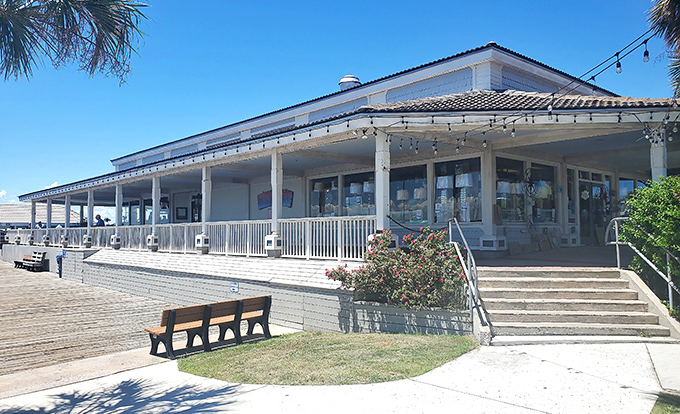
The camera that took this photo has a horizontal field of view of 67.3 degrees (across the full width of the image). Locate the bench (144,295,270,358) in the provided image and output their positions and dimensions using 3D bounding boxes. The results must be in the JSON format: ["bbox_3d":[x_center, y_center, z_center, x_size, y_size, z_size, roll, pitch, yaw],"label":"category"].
[{"bbox_3d":[-2.409,2.196,9.624,0.680,0.820,2.430,-3,-4,39],"label":"bench"}]

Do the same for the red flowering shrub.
[{"bbox_3d":[1.130,1.170,9.937,2.400,1.500,1.500,-2,-4,30],"label":"red flowering shrub"}]

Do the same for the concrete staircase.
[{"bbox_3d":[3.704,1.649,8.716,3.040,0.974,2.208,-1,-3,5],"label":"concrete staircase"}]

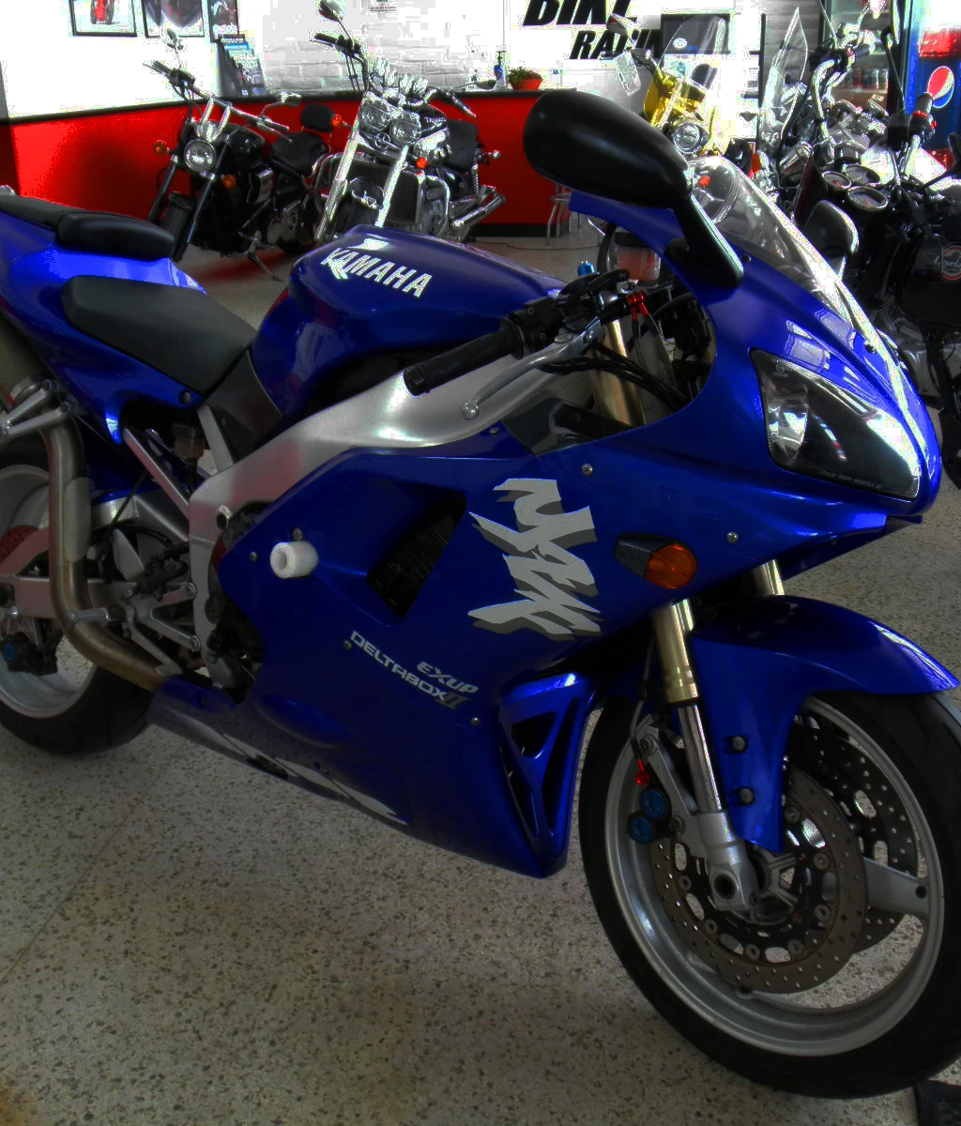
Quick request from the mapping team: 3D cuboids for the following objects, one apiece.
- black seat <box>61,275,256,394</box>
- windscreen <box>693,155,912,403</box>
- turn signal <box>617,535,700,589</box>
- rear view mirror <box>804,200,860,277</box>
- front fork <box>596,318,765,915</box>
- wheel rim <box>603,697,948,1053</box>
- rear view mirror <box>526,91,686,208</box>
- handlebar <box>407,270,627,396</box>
[{"bbox_3d":[-0.516,-0.388,2.052,0.480,0.140,0.270,22,16,32],"label":"black seat"},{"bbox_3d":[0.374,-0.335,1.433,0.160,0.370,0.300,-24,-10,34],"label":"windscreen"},{"bbox_3d":[0.188,-0.001,1.302,0.095,0.060,0.065,15,12,33],"label":"turn signal"},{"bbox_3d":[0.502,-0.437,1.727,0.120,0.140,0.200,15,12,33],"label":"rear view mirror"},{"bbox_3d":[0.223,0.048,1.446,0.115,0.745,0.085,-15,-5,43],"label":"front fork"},{"bbox_3d":[0.371,0.361,1.512,0.465,0.465,0.108,17,16,41],"label":"wheel rim"},{"bbox_3d":[0.130,-0.432,1.265,0.185,0.105,0.085,0,13,-43],"label":"rear view mirror"},{"bbox_3d":[0.044,-0.273,1.435,0.295,0.085,0.090,-25,22,-18],"label":"handlebar"}]

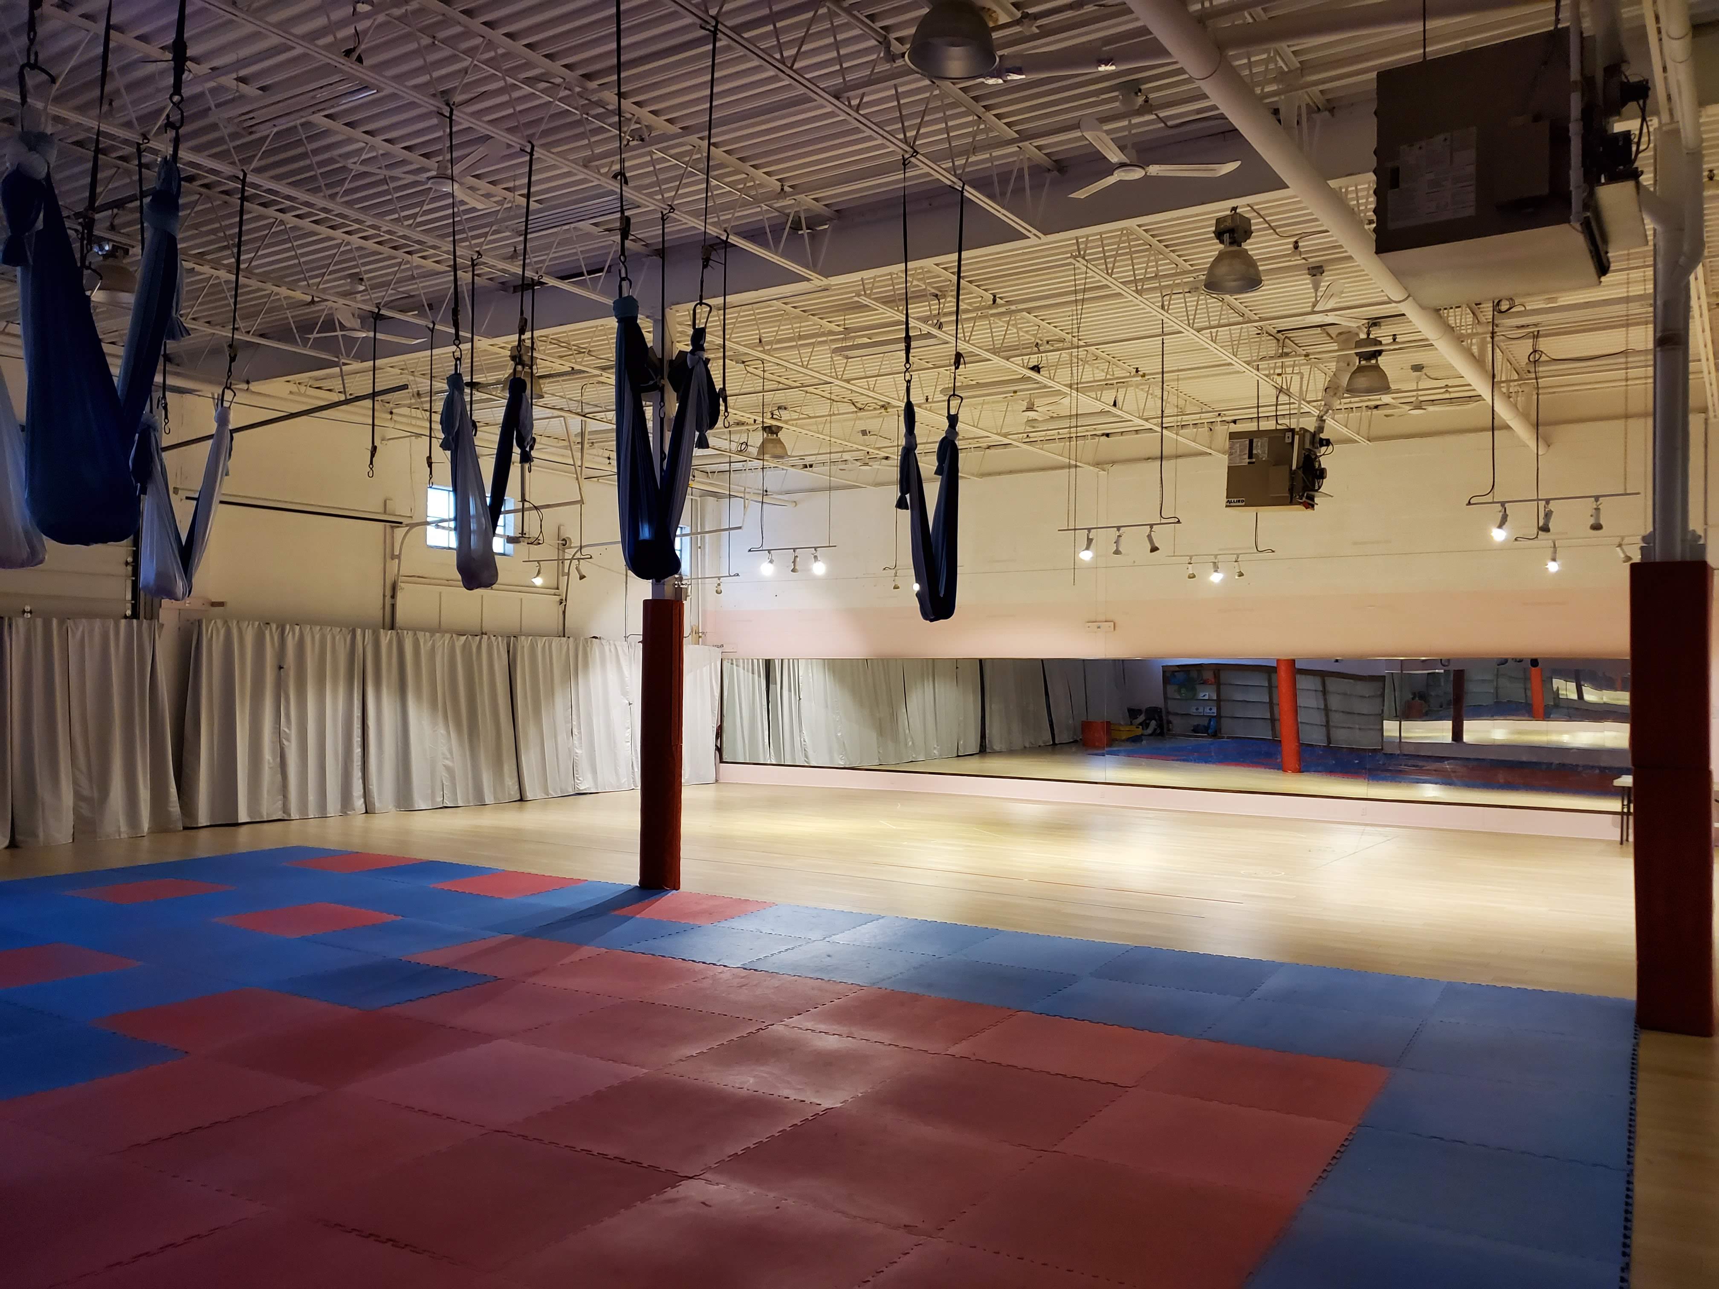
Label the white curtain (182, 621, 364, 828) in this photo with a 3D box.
[{"bbox_3d":[-7.274,1.000,16.274,0.160,2.446,2.469,0,-2,33],"label":"white curtain"}]

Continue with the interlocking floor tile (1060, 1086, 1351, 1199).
[{"bbox_3d":[1.438,2.029,5.286,1.000,0.025,1.000,0,-2,30],"label":"interlocking floor tile"}]

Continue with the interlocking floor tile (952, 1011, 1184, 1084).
[{"bbox_3d":[1.095,2.067,6.619,1.000,0.030,1.000,0,-2,30],"label":"interlocking floor tile"}]

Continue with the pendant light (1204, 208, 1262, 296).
[{"bbox_3d":[2.540,-2.692,8.751,0.412,0.528,0.412,0,-2,33],"label":"pendant light"}]

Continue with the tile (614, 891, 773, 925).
[{"bbox_3d":[-1.342,2.150,10.419,1.000,0.030,1.000,0,-2,30],"label":"tile"}]

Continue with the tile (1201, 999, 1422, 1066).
[{"bbox_3d":[2.441,2.094,6.983,1.000,0.025,1.000,0,-2,31],"label":"tile"}]

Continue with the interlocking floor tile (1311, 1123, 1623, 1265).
[{"bbox_3d":[2.254,1.993,4.704,0.987,0.030,0.987,0,-2,31],"label":"interlocking floor tile"}]

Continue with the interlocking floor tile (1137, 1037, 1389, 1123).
[{"bbox_3d":[1.938,2.061,6.113,1.000,0.030,1.000,0,-2,30],"label":"interlocking floor tile"}]

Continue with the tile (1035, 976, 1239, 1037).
[{"bbox_3d":[1.575,2.065,7.377,0.987,0.030,0.987,0,-2,31],"label":"tile"}]

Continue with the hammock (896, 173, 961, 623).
[{"bbox_3d":[0.454,-1.586,8.242,0.200,2.891,0.620,0,-2,33],"label":"hammock"}]

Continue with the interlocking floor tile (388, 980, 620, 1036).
[{"bbox_3d":[-2.000,2.054,7.290,1.000,0.030,1.000,0,-2,30],"label":"interlocking floor tile"}]

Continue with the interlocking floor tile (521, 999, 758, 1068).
[{"bbox_3d":[-1.137,2.041,6.782,1.000,0.025,1.000,0,-2,31],"label":"interlocking floor tile"}]

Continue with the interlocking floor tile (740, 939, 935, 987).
[{"bbox_3d":[-0.123,2.109,8.518,1.000,0.030,1.000,0,-2,30],"label":"interlocking floor tile"}]

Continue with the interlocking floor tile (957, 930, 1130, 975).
[{"bbox_3d":[1.231,2.102,8.764,0.987,0.030,0.987,0,-2,31],"label":"interlocking floor tile"}]

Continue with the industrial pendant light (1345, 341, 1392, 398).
[{"bbox_3d":[4.774,-2.609,12.102,0.425,0.480,0.425,0,-2,31],"label":"industrial pendant light"}]

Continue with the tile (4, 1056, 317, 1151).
[{"bbox_3d":[-2.982,1.949,5.499,0.987,0.030,0.987,0,-2,31],"label":"tile"}]

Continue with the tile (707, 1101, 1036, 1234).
[{"bbox_3d":[0.059,2.001,4.931,1.000,0.025,1.000,0,-2,31],"label":"tile"}]

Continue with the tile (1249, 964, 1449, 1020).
[{"bbox_3d":[2.981,2.128,7.882,1.000,0.025,1.000,0,-2,31],"label":"tile"}]

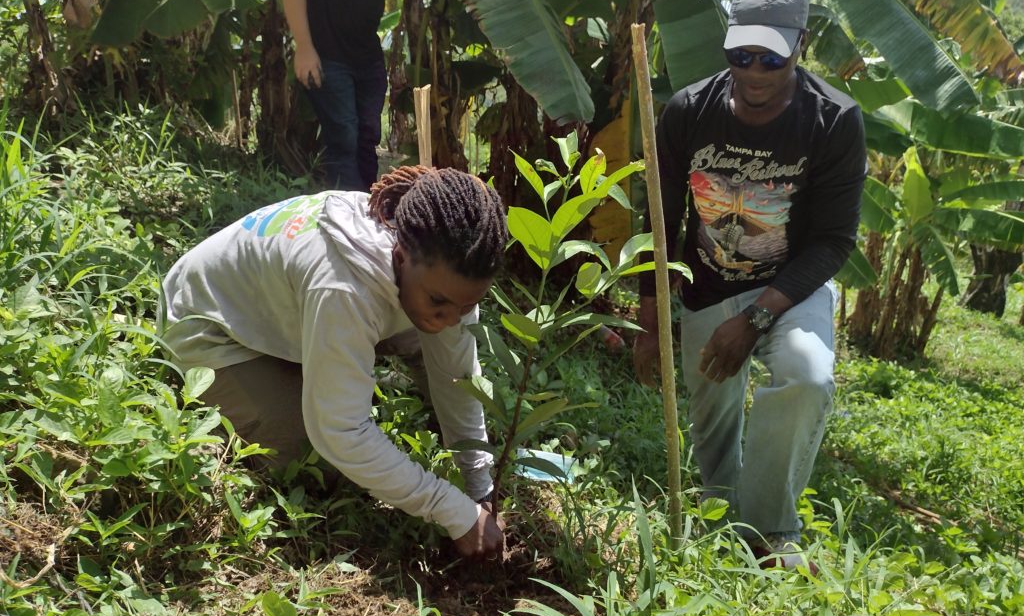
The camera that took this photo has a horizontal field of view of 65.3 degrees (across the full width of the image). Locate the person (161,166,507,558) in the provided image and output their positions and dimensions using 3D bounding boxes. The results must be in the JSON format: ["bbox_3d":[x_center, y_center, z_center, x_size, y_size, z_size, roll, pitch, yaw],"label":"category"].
[{"bbox_3d":[-0.363,0.088,1.580,0.780,0.700,0.480,5,11,28],"label":"person"}]

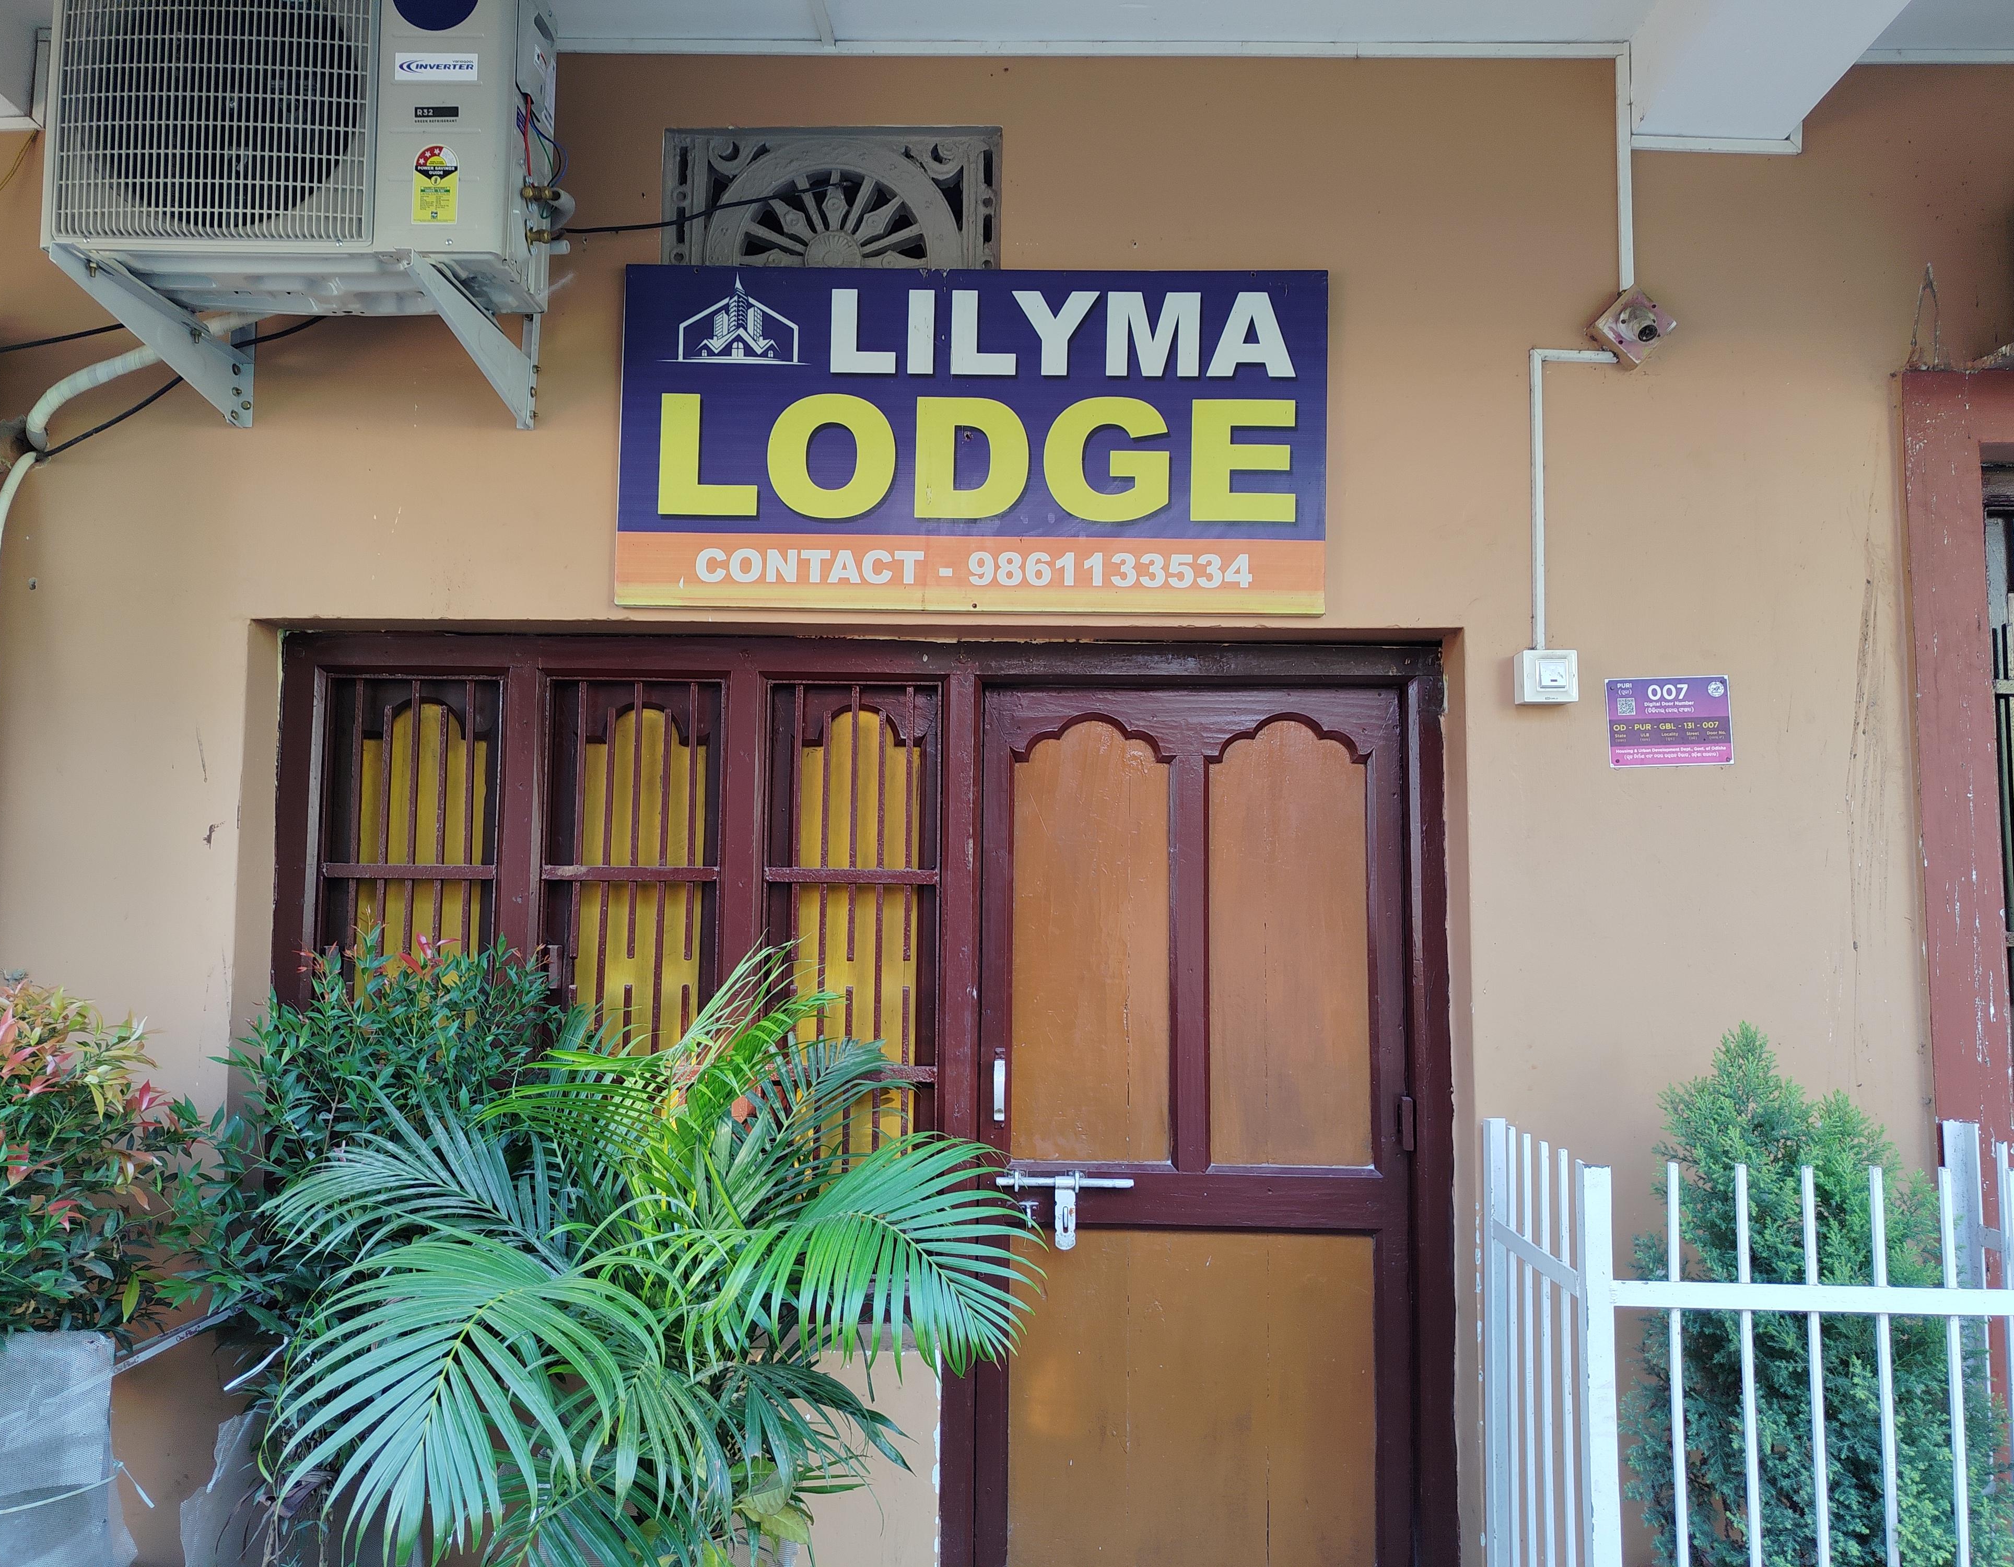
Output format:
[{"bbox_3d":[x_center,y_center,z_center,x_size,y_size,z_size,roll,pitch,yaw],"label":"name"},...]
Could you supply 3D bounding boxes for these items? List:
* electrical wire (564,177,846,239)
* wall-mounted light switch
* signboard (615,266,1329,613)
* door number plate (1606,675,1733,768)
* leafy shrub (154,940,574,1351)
[{"bbox_3d":[-0.532,-1.005,2.530,0.480,0.100,0.100,0,-5,1],"label":"electrical wire"},{"bbox_3d":[0.932,-0.182,2.492,0.090,0.088,0.048,0,-5,1],"label":"wall-mounted light switch"},{"bbox_3d":[-0.059,-0.608,2.549,1.235,0.610,0.030,1,-4,1],"label":"signboard"},{"bbox_3d":[1.146,-0.106,2.503,0.211,0.153,0.005,-2,-5,1],"label":"door number plate"},{"bbox_3d":[-0.933,0.501,2.114,0.550,0.570,0.500,0,-5,1],"label":"leafy shrub"}]

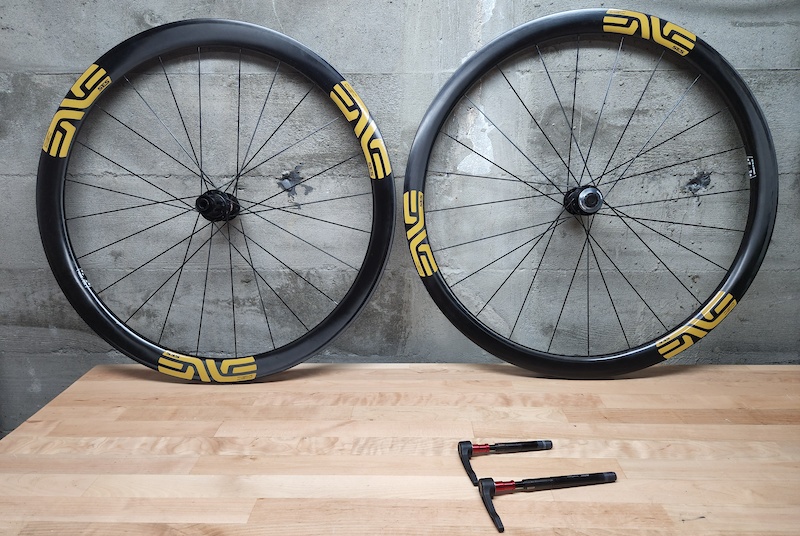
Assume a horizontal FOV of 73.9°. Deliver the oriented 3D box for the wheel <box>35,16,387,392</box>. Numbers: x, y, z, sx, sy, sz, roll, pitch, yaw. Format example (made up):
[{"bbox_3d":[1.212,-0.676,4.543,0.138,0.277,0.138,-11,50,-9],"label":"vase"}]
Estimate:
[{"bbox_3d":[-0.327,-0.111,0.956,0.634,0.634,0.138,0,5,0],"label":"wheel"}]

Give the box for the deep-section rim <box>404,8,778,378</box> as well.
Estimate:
[{"bbox_3d":[0.325,-0.117,0.938,0.634,0.634,0.102,1,7,4],"label":"deep-section rim"}]

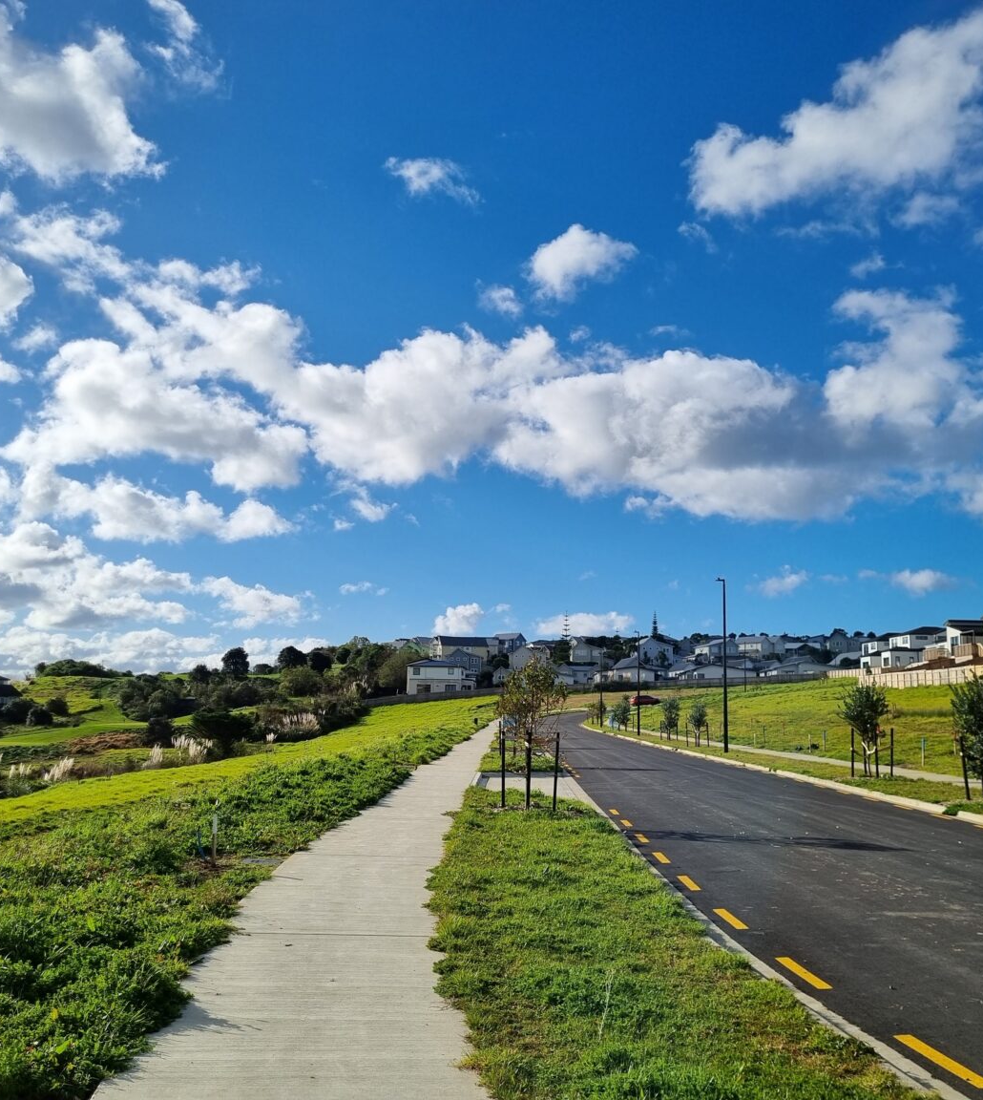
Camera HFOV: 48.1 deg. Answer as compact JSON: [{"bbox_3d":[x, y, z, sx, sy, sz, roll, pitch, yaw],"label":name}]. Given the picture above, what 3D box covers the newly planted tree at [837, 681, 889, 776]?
[{"bbox_3d":[9.451,4.549,28.000,1.300,2.420,1.300,1,-8,0],"label":"newly planted tree"}]

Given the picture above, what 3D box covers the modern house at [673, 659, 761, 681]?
[{"bbox_3d":[45.374,24.869,222.000,15.800,4.500,11.000,-1,-8,10],"label":"modern house"}]

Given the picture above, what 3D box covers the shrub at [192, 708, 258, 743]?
[{"bbox_3d":[-25.338,16.815,105.000,6.440,3.340,4.830,0,-8,0],"label":"shrub"}]

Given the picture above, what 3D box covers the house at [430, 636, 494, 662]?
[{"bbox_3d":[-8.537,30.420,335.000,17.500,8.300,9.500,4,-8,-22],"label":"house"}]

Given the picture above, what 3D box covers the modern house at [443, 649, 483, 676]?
[{"bbox_3d":[-7.135,28.775,280.000,9.600,7.500,9.500,1,-8,-3],"label":"modern house"}]

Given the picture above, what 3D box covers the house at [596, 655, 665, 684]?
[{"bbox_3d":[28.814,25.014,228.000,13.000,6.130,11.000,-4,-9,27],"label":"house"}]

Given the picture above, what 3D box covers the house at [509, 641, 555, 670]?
[{"bbox_3d":[9.647,26.317,265.000,10.000,7.140,10.000,2,-8,-14],"label":"house"}]

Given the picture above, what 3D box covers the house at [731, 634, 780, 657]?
[{"bbox_3d":[85.832,31.540,358.000,12.000,7.200,9.000,-5,-10,37],"label":"house"}]

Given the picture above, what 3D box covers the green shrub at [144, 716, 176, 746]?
[{"bbox_3d":[-33.726,18.403,112.000,3.260,3.100,3.260,0,-8,0],"label":"green shrub"}]

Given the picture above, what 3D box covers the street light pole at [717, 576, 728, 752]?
[{"bbox_3d":[10.165,5.045,48.500,0.460,7.750,0.220,1,-8,2],"label":"street light pole"}]

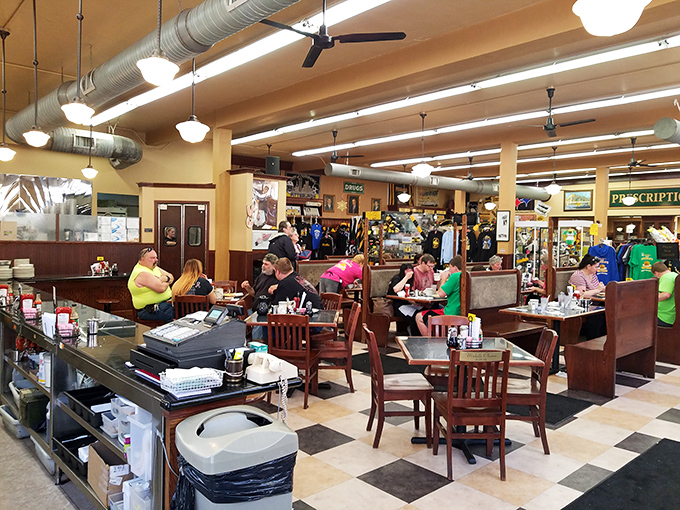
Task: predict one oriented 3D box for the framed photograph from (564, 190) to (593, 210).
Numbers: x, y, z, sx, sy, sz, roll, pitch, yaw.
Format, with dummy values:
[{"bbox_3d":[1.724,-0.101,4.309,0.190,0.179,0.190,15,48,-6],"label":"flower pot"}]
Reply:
[{"bbox_3d":[8.210,-1.880,17.443,0.050,0.730,0.980,-1,3,-42],"label":"framed photograph"}]

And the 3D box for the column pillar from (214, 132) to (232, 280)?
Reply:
[{"bbox_3d":[-2.162,-0.548,9.388,0.265,3.500,0.265,-1,3,-42],"label":"column pillar"}]

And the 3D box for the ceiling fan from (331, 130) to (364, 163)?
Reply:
[{"bbox_3d":[-0.092,-2.220,10.400,1.250,0.600,1.200,1,2,0],"label":"ceiling fan"}]

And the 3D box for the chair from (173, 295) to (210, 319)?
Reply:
[{"bbox_3d":[-1.674,0.888,5.984,0.430,0.870,0.480,1,2,0],"label":"chair"}]

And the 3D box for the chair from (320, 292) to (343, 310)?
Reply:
[{"bbox_3d":[-0.246,0.922,6.304,0.420,0.850,0.490,3,3,44],"label":"chair"}]

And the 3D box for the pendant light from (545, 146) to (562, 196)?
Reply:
[{"bbox_3d":[5.414,-2.105,12.918,0.420,1.221,0.420,1,2,0],"label":"pendant light"}]

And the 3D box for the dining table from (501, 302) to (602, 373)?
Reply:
[{"bbox_3d":[2.633,1.053,6.312,1.200,0.760,0.790,-1,3,-42],"label":"dining table"}]

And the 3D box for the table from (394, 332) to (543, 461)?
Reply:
[{"bbox_3d":[0.940,1.084,3.934,0.925,0.725,0.925,1,2,3],"label":"table"}]

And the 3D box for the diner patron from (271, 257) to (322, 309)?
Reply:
[{"bbox_3d":[-0.540,0.719,6.150,0.800,1.360,0.580,1,2,13],"label":"diner patron"}]

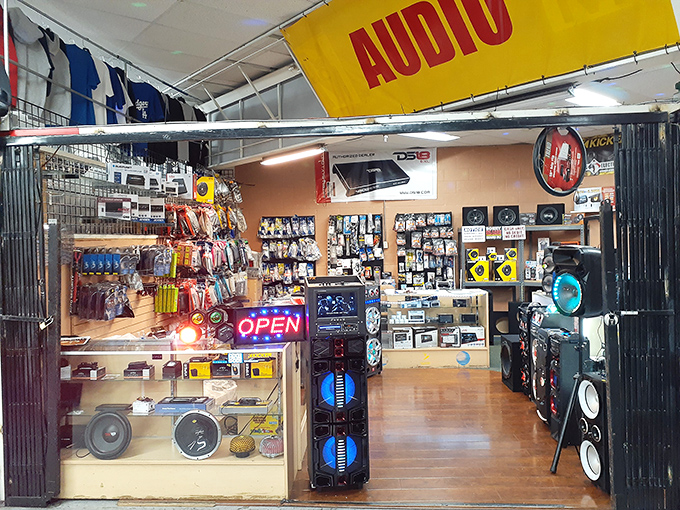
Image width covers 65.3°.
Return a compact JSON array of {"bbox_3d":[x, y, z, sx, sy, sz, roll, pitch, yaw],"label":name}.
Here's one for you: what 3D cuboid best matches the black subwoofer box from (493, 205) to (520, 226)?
[{"bbox_3d":[2.610,-0.606,8.334,0.398,0.317,0.340,-1,2,15],"label":"black subwoofer box"}]

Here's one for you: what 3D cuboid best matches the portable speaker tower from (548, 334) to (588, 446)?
[{"bbox_3d":[1.849,1.086,4.253,0.235,0.850,0.235,-1,1,-4],"label":"portable speaker tower"}]

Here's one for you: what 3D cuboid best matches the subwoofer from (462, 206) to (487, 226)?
[{"bbox_3d":[2.171,-0.620,8.500,0.395,0.310,0.300,-1,2,9],"label":"subwoofer"}]

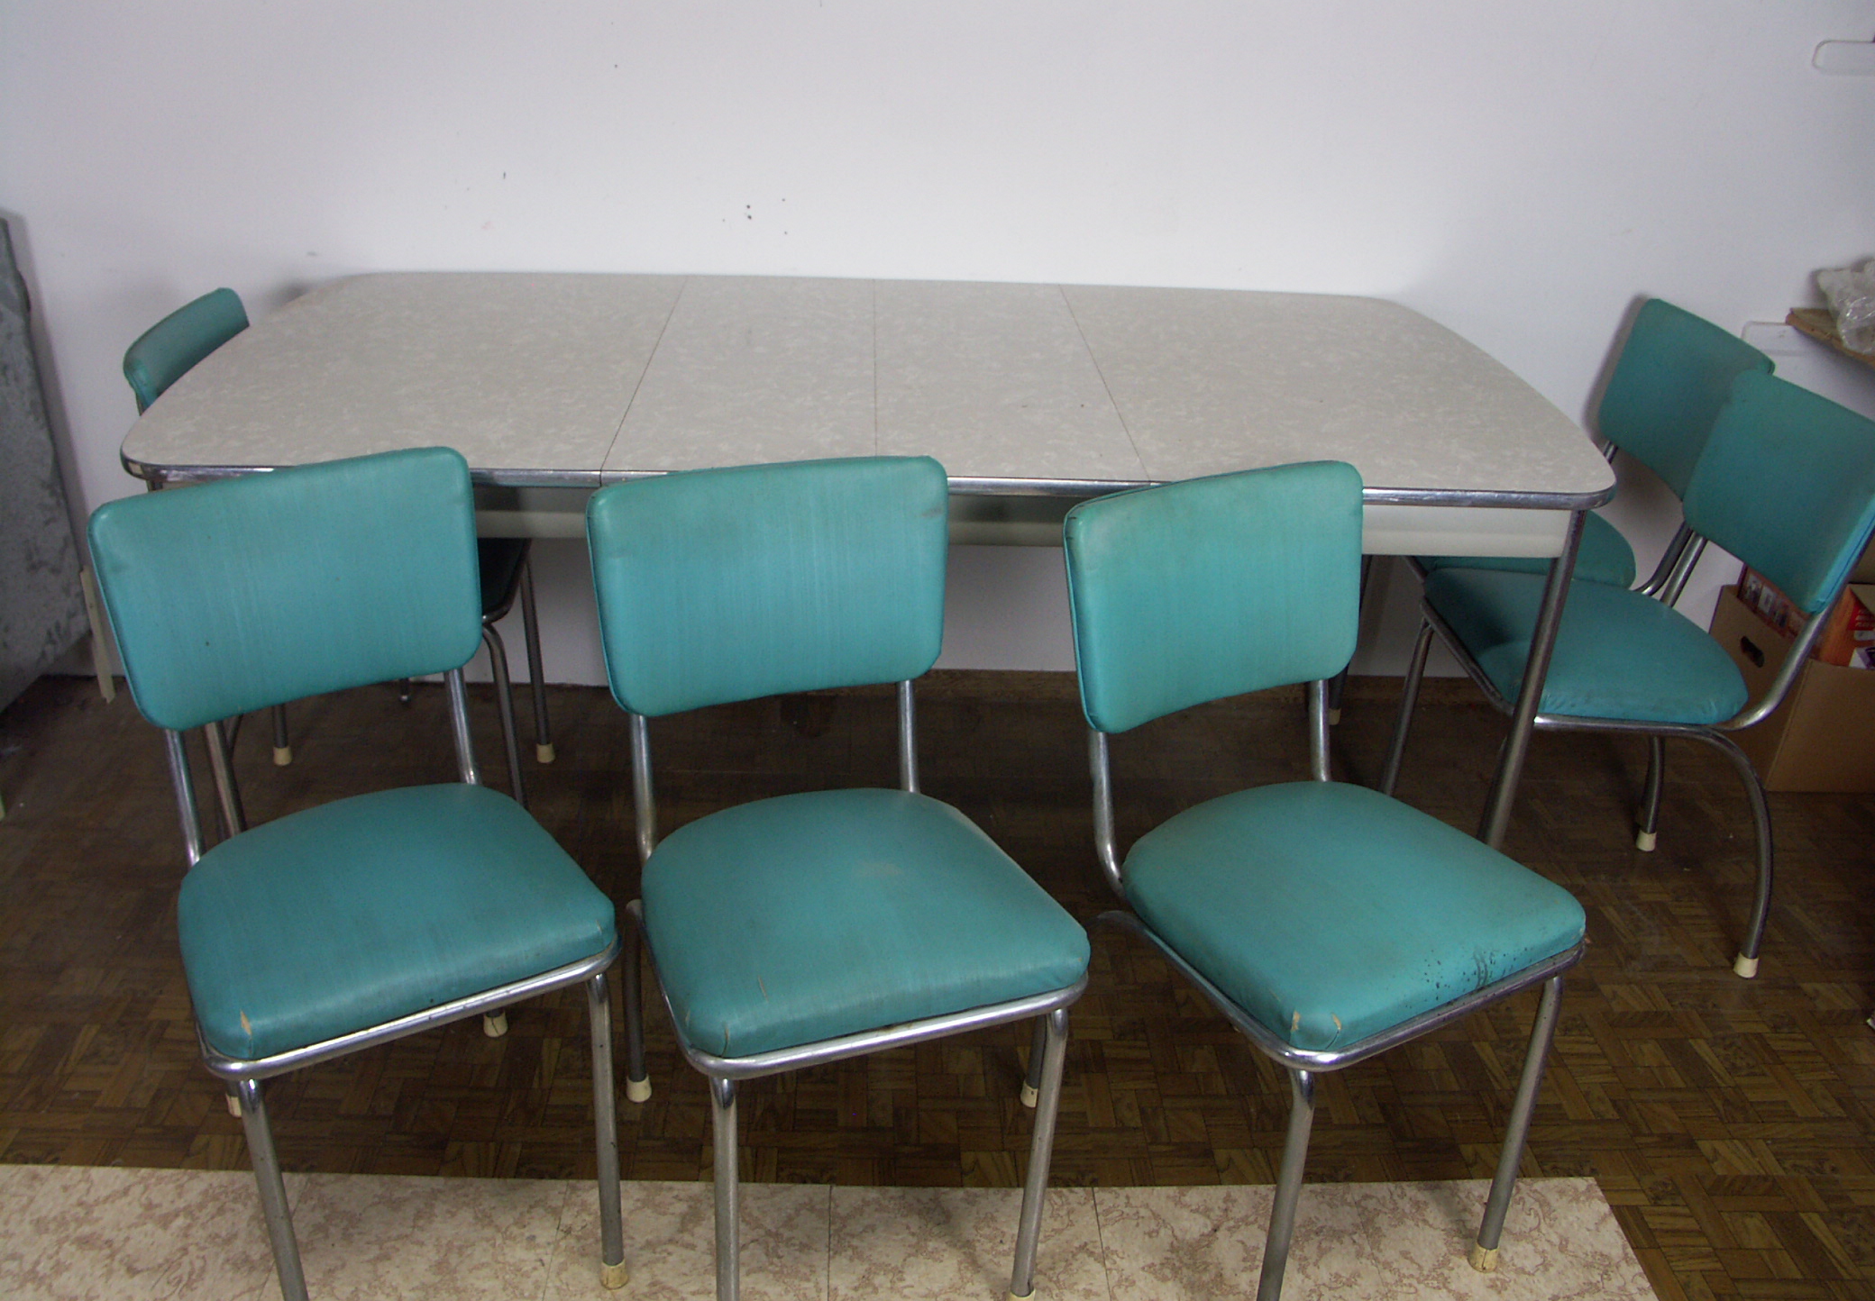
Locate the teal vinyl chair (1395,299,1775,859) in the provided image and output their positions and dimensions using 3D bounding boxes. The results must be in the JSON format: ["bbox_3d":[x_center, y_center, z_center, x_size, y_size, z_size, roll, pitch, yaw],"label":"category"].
[{"bbox_3d":[1.002,-0.150,2.528,0.490,0.815,0.394,0,26,-6],"label":"teal vinyl chair"}]

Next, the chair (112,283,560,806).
[{"bbox_3d":[-0.859,-0.105,2.274,0.490,0.815,0.394,-1,26,-6],"label":"chair"}]

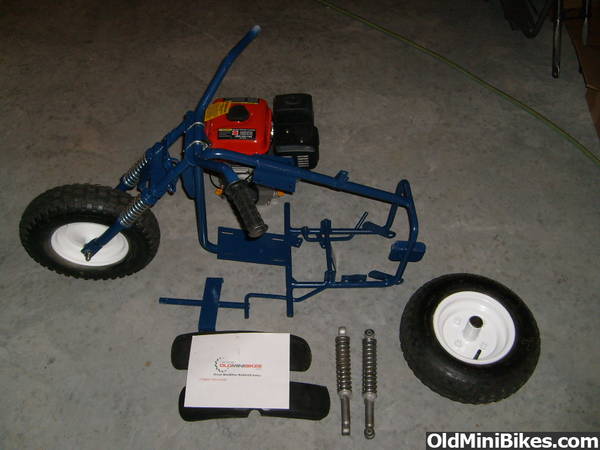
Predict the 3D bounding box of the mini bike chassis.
[{"bbox_3d":[-0.121,-0.064,1.648,1.000,0.650,0.690,-1,54,1],"label":"mini bike chassis"}]

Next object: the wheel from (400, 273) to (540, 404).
[{"bbox_3d":[0.472,0.307,1.688,0.376,0.118,0.376,-1,54,1],"label":"wheel"}]

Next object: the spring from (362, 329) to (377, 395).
[{"bbox_3d":[0.194,0.385,1.683,0.041,0.041,0.174,2,54,4],"label":"spring"}]

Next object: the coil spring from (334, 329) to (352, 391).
[{"bbox_3d":[0.121,0.381,1.688,0.041,0.041,0.176,-1,54,1],"label":"coil spring"}]

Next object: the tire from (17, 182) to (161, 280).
[{"bbox_3d":[-0.604,0.029,1.761,0.388,0.388,0.105,-6,54,-3],"label":"tire"}]

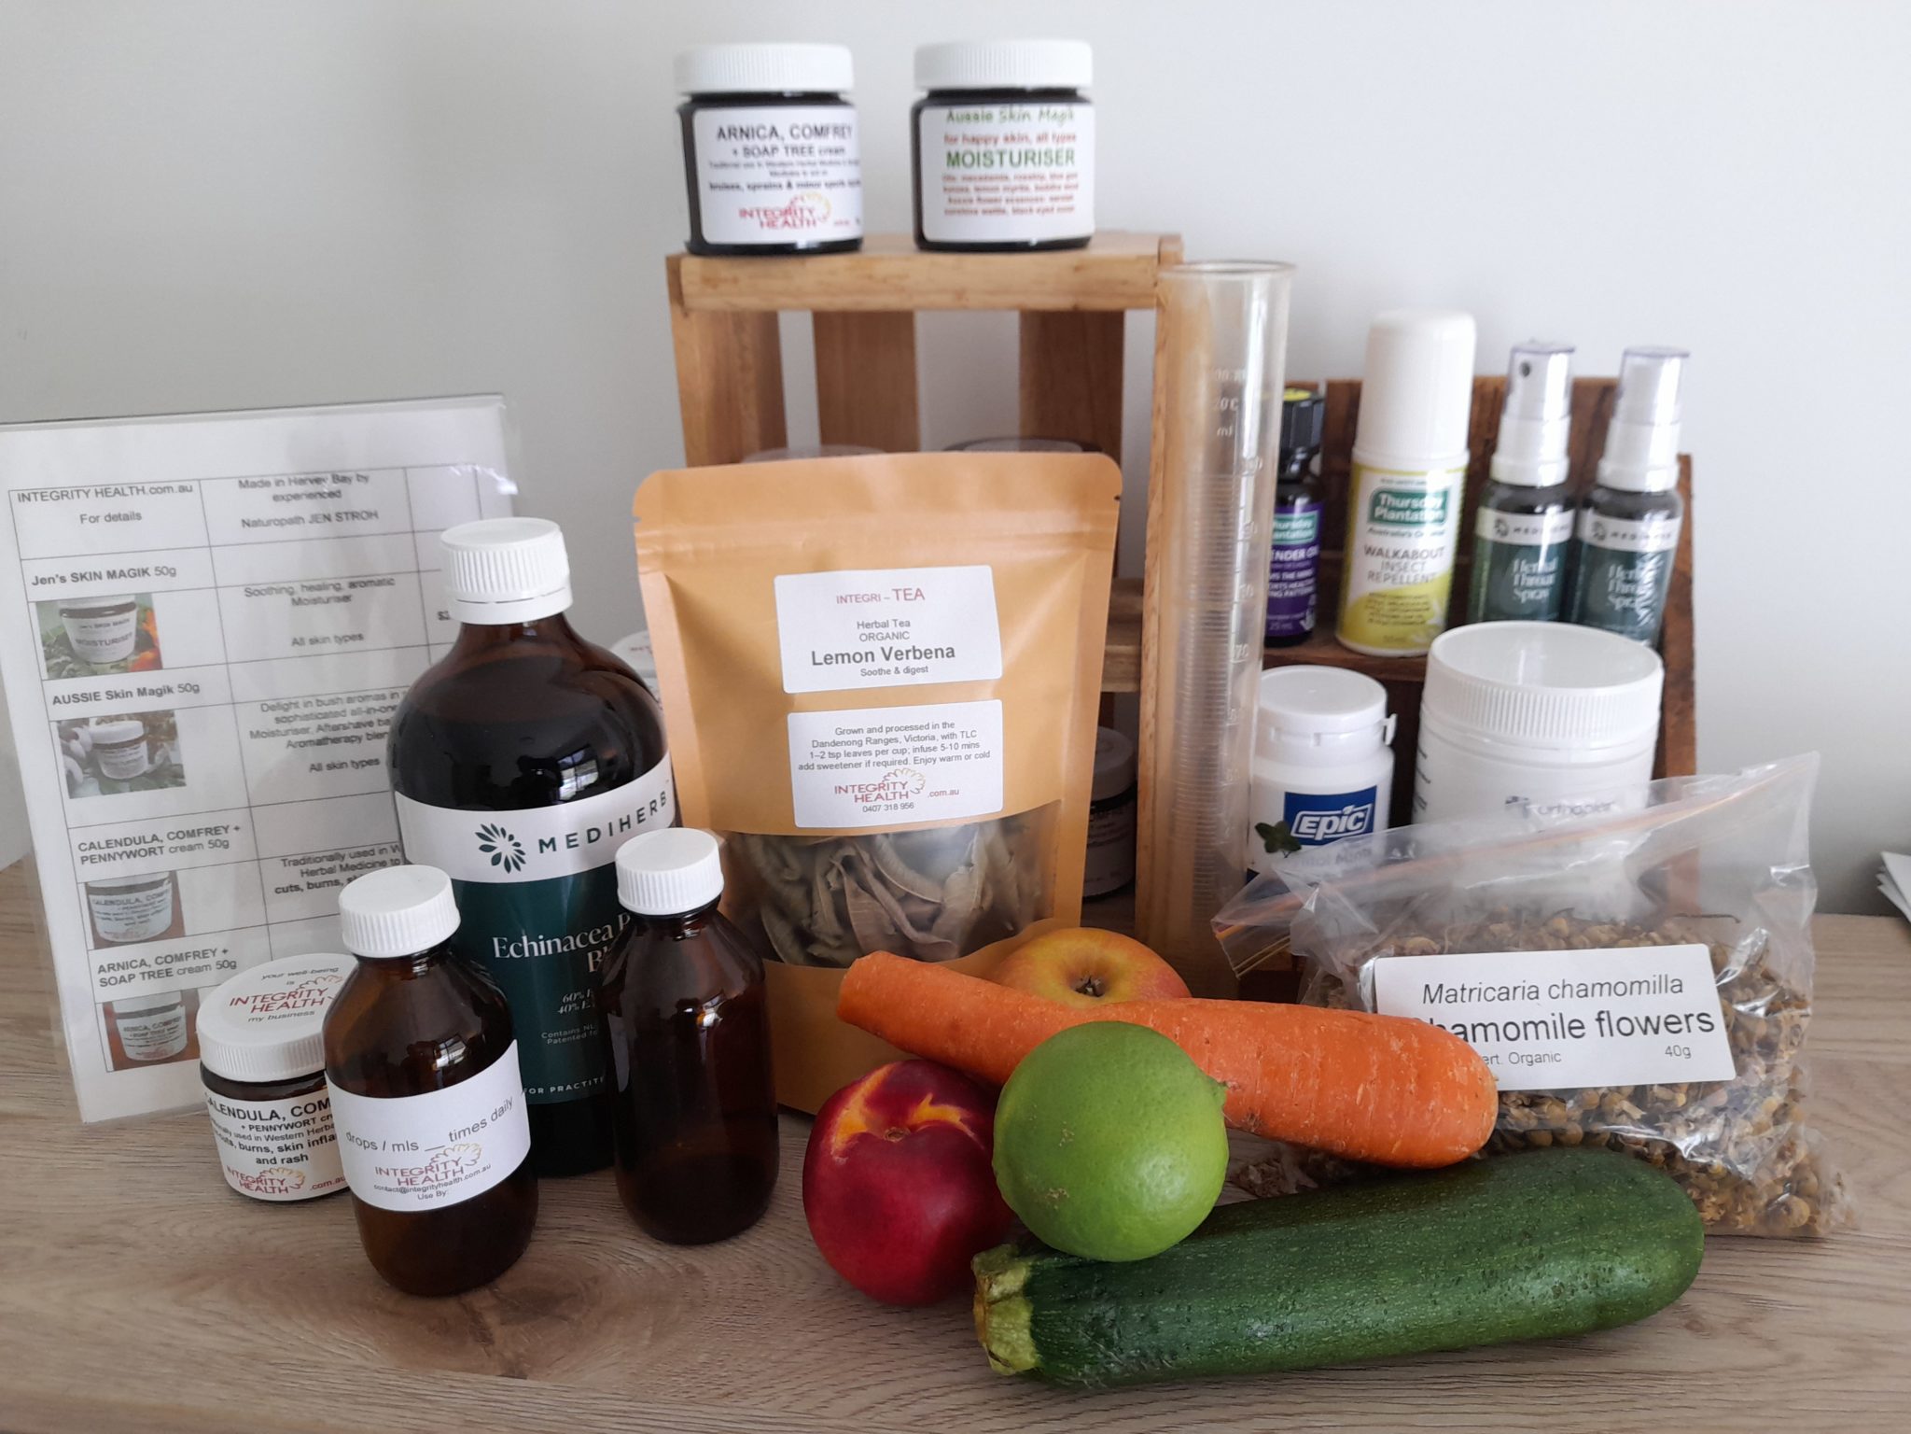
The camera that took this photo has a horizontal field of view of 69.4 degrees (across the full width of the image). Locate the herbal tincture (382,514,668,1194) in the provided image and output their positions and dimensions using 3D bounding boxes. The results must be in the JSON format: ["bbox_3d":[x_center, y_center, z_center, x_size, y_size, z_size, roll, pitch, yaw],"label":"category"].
[{"bbox_3d":[-0.119,0.038,0.405,0.075,0.183,0.075,-1,22,0],"label":"herbal tincture"}]

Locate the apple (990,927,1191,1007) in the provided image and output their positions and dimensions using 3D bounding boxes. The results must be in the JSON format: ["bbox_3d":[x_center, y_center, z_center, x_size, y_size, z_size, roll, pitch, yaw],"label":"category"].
[{"bbox_3d":[0.043,0.099,0.407,0.068,0.061,0.068,-1,22,0],"label":"apple"}]

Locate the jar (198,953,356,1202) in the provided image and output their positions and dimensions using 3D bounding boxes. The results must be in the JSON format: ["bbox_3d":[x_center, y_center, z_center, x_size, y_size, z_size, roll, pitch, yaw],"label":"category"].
[{"bbox_3d":[-0.196,0.107,0.416,0.052,0.054,0.052,-4,22,-8],"label":"jar"}]

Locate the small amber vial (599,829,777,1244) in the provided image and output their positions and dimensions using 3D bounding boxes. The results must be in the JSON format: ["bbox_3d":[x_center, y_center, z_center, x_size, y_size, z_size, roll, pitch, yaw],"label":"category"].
[{"bbox_3d":[-0.074,0.087,0.382,0.045,0.113,0.045,-6,23,-12],"label":"small amber vial"}]

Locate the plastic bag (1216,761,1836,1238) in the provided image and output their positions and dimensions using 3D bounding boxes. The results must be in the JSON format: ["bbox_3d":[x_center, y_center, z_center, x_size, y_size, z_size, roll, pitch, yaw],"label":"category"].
[{"bbox_3d":[0.162,0.075,0.391,0.170,0.122,0.050,1,-5,6],"label":"plastic bag"}]

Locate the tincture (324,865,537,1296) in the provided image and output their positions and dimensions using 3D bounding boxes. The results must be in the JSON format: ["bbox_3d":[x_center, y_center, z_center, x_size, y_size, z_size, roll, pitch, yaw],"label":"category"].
[{"bbox_3d":[-0.139,0.095,0.365,0.045,0.113,0.045,-9,23,-19],"label":"tincture"}]

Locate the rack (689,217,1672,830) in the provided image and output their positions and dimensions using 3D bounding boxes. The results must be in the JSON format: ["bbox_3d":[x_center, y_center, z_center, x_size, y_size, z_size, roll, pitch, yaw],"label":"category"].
[{"bbox_3d":[0.084,-0.026,0.460,0.318,0.253,0.112,1,22,6],"label":"rack"}]

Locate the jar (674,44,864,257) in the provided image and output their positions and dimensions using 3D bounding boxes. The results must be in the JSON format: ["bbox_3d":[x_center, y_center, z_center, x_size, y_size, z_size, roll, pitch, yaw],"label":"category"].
[{"bbox_3d":[-0.053,-0.162,0.394,0.050,0.052,0.050,-1,22,0],"label":"jar"}]

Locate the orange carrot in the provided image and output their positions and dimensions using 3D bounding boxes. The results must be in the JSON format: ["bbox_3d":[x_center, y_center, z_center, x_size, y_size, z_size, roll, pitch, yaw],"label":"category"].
[{"bbox_3d":[0.057,0.086,0.365,0.177,0.040,0.040,11,22,-1],"label":"orange carrot"}]

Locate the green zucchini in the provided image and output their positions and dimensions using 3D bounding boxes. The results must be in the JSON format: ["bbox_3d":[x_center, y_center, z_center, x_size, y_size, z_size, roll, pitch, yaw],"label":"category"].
[{"bbox_3d":[0.099,0.133,0.341,0.183,0.045,0.046,-4,22,-7],"label":"green zucchini"}]

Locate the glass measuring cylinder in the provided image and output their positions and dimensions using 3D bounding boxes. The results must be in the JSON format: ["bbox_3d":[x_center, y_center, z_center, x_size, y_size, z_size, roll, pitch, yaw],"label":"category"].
[{"bbox_3d":[0.071,0.005,0.394,0.056,0.254,0.056,1,22,5],"label":"glass measuring cylinder"}]

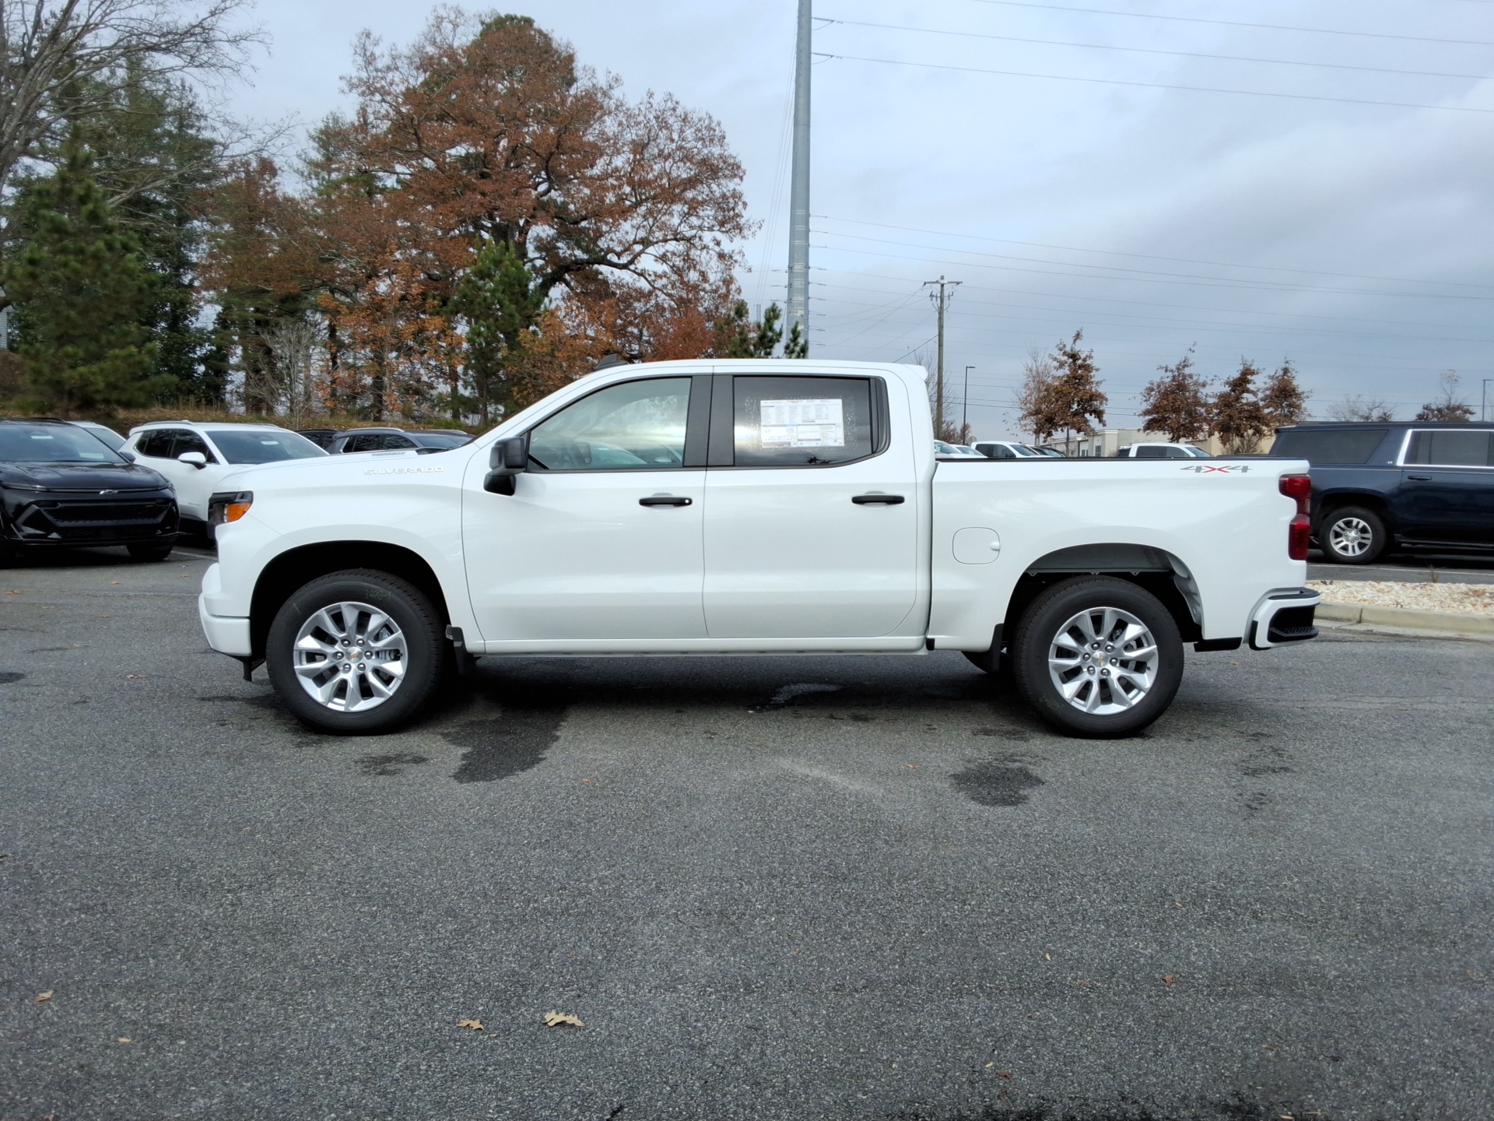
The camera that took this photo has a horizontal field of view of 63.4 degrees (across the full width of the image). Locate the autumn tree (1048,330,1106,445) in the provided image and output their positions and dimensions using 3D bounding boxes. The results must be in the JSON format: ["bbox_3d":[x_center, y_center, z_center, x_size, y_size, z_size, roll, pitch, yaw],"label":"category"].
[{"bbox_3d":[12.549,-5.789,46.654,2.613,6.137,2.613,2,5,15],"label":"autumn tree"}]

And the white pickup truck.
[{"bbox_3d":[0.025,-0.156,6.959,5.880,1.930,2.120,0,5,-1],"label":"white pickup truck"}]

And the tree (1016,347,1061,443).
[{"bbox_3d":[12.206,-5.992,50.652,2.055,5.801,2.055,2,5,13],"label":"tree"}]

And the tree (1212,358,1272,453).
[{"bbox_3d":[19.507,-5.350,47.691,2.487,5.222,2.487,3,6,22],"label":"tree"}]

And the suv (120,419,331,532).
[{"bbox_3d":[-7.288,-1.136,17.477,4.840,1.660,1.980,5,7,41],"label":"suv"}]

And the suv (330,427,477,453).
[{"bbox_3d":[-5.285,-1.380,20.364,4.680,1.680,1.900,5,7,41],"label":"suv"}]

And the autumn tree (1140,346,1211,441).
[{"bbox_3d":[16.921,-5.567,47.674,2.809,5.602,2.809,2,6,19],"label":"autumn tree"}]

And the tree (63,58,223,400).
[{"bbox_3d":[-19.194,-10.110,38.254,4.877,10.652,4.877,-2,6,-26],"label":"tree"}]

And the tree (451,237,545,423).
[{"bbox_3d":[-7.362,-6.760,35.538,2.746,5.421,2.746,0,5,-12],"label":"tree"}]

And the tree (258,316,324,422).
[{"bbox_3d":[-11.280,-4.674,29.909,1.675,2.718,1.675,-1,6,-20],"label":"tree"}]

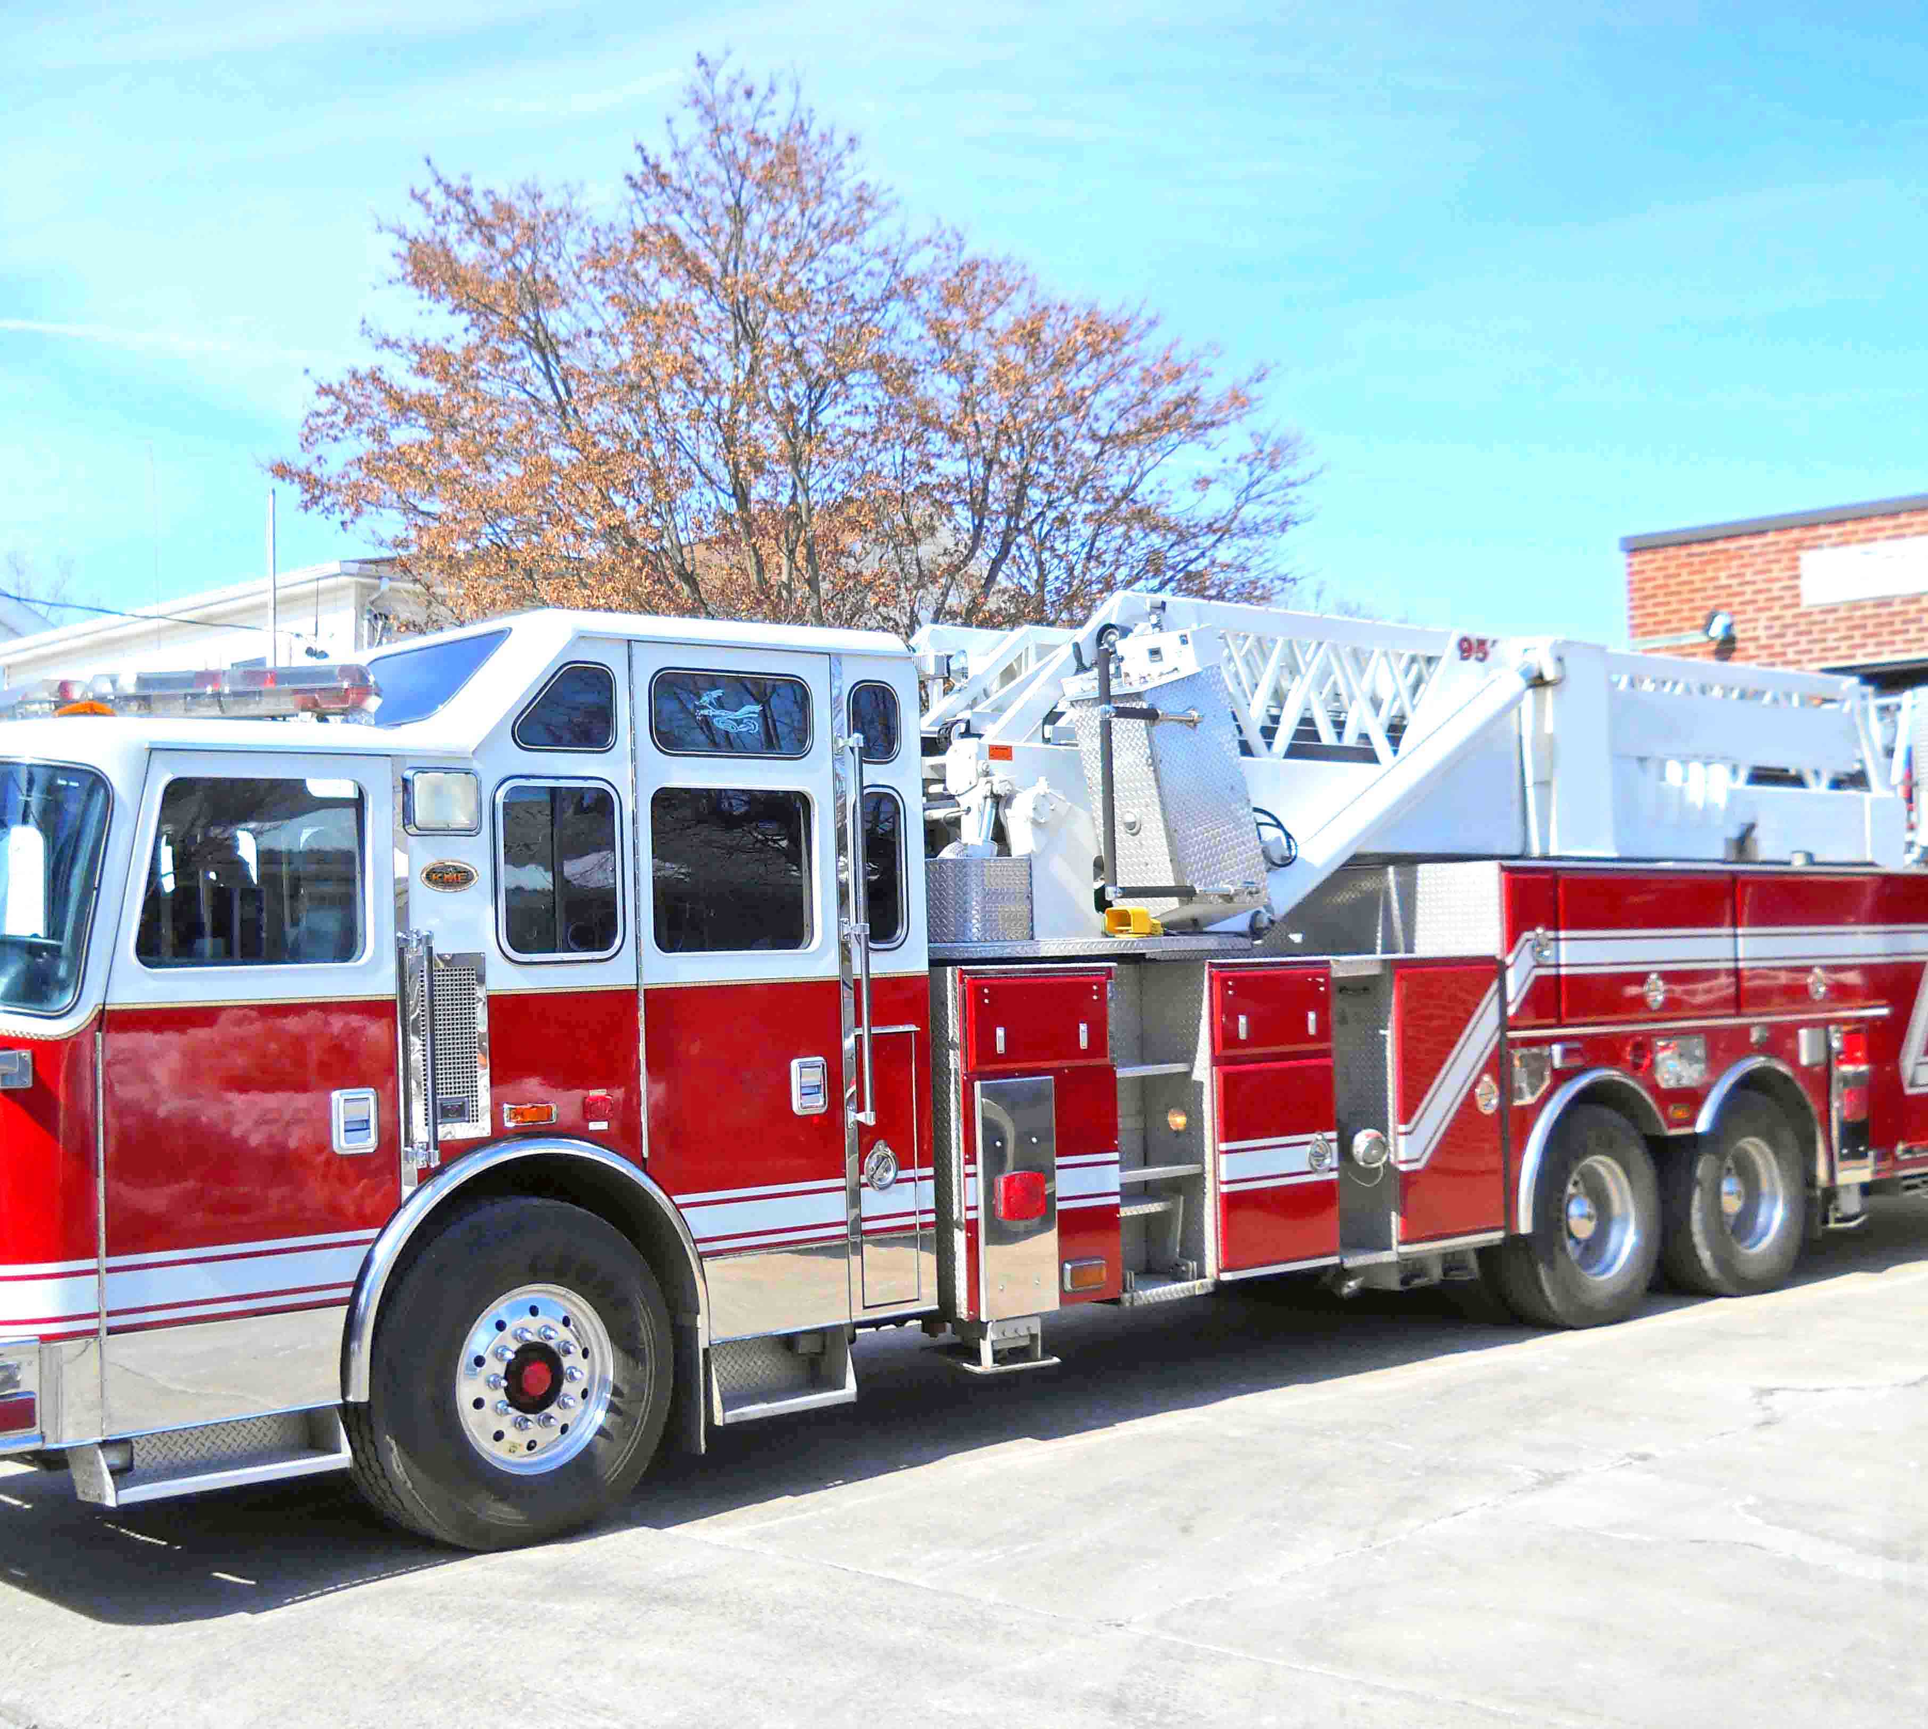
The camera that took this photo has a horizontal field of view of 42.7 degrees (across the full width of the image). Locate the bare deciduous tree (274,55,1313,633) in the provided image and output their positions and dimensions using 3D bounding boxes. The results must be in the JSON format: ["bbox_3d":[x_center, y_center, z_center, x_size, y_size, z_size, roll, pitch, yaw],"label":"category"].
[{"bbox_3d":[-1.605,-2.397,23.000,9.600,10.400,9.200,-2,-2,0],"label":"bare deciduous tree"}]

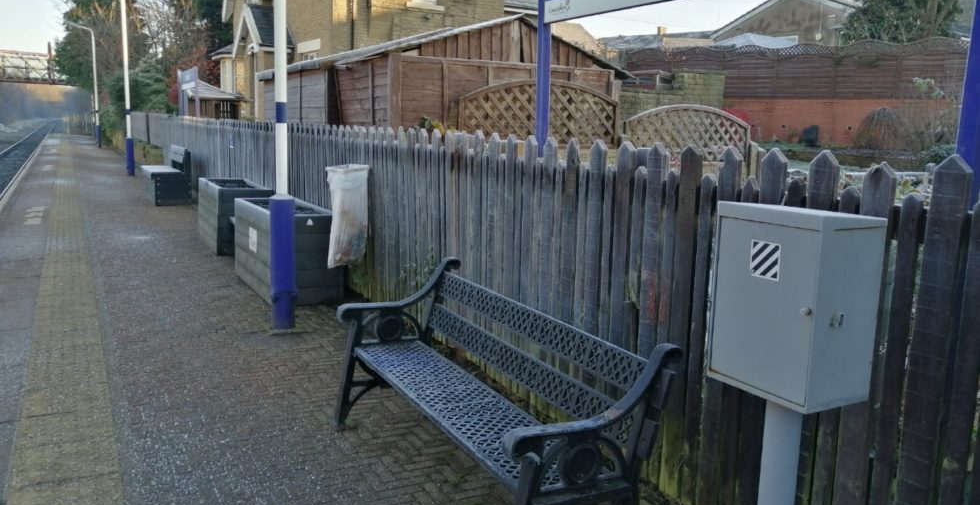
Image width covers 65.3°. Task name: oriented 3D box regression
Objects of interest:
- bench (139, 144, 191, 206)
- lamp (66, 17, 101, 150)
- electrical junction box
[{"bbox_3d":[-5.855,-1.423,13.803,0.645,0.950,1.860,-4,11,-28],"label":"bench"},{"bbox_3d":[-17.715,-7.283,33.311,1.200,5.370,0.220,-4,11,-28],"label":"lamp"},{"bbox_3d":[0.852,0.135,2.156,0.254,0.512,0.353,-2,9,-28],"label":"electrical junction box"}]

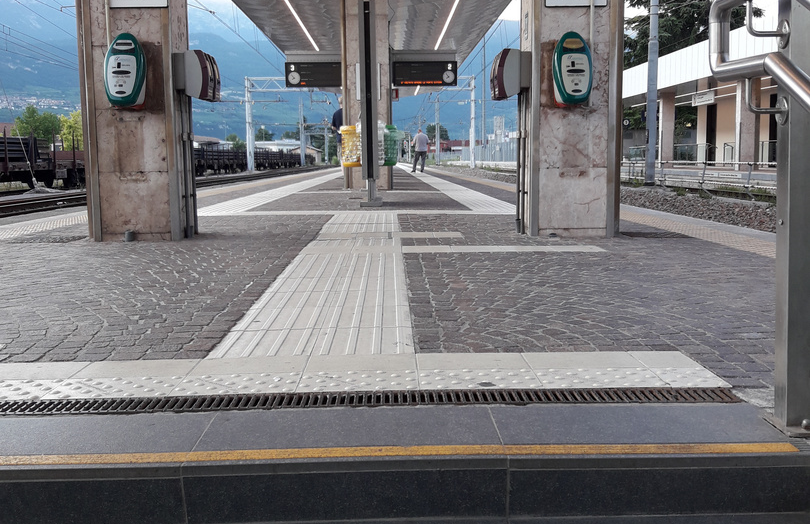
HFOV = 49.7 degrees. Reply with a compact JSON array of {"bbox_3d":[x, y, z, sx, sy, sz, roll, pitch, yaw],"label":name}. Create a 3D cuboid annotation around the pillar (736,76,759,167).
[{"bbox_3d":[12.491,-5.090,31.902,0.630,3.480,0.480,-1,7,-1],"label":"pillar"}]

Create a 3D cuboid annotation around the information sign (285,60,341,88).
[{"bbox_3d":[-1.837,-3.958,18.547,1.356,0.518,0.250,-1,7,-1],"label":"information sign"}]

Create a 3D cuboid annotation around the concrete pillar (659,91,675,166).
[{"bbox_3d":[12.061,-6.099,40.350,0.630,3.480,0.480,-1,7,-1],"label":"concrete pillar"}]

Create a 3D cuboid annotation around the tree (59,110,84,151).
[{"bbox_3d":[-28.673,-10.592,76.708,3.750,5.692,3.750,-1,7,-1],"label":"tree"}]

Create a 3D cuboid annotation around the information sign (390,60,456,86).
[{"bbox_3d":[0.433,-3.989,18.591,1.360,0.519,0.250,-1,7,-1],"label":"information sign"}]

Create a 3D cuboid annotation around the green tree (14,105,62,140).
[{"bbox_3d":[-33.795,-11.318,80.544,4.130,6.313,4.130,-1,7,-1],"label":"green tree"}]

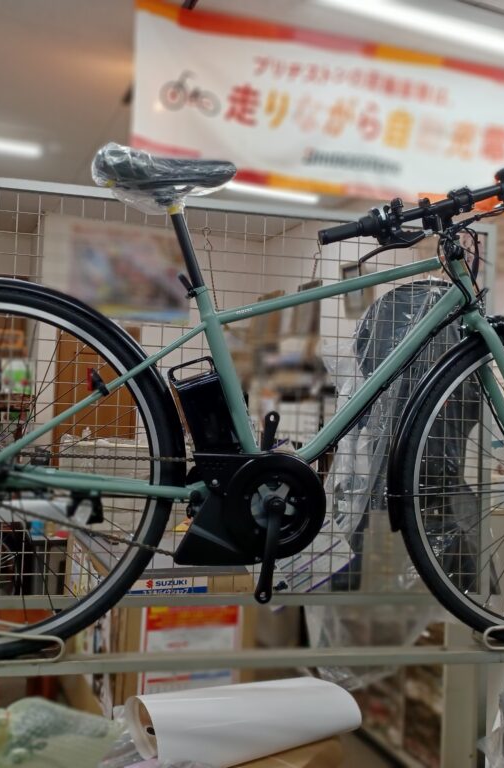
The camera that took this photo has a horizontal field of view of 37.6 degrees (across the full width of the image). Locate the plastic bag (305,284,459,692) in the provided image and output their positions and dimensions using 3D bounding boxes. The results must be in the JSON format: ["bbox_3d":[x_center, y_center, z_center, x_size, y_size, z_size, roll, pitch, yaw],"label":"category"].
[{"bbox_3d":[0.412,0.299,2.200,0.440,1.100,0.370,3,-1,-13],"label":"plastic bag"}]

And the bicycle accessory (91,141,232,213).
[{"bbox_3d":[-0.169,-0.405,1.444,0.272,0.100,0.165,3,-1,-11],"label":"bicycle accessory"}]

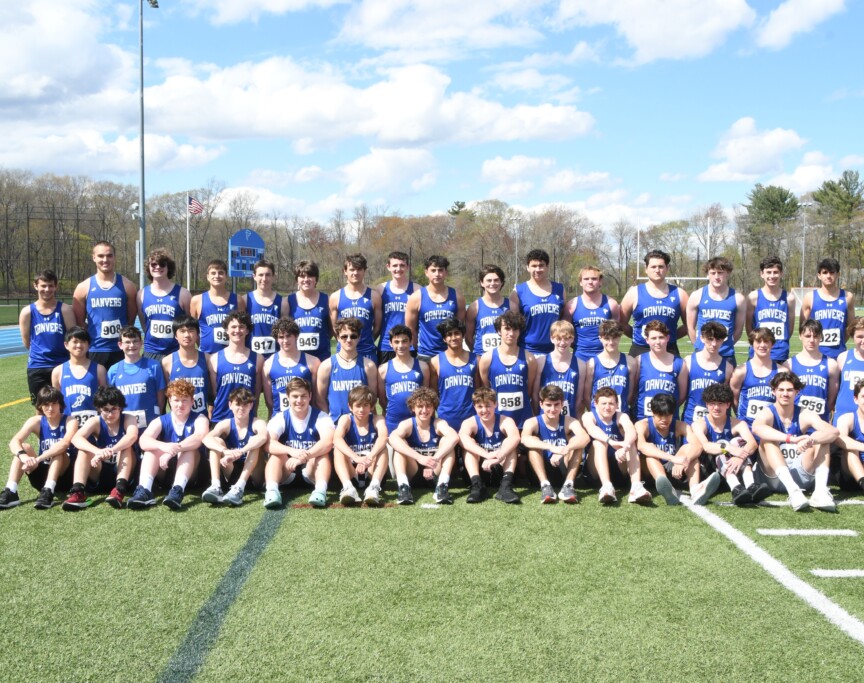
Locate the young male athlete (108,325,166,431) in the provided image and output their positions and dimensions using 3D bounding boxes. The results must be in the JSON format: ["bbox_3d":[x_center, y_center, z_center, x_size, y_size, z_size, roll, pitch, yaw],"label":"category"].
[{"bbox_3d":[-2.426,0.472,7.788,0.475,1.235,0.520,0,3,-8],"label":"young male athlete"}]

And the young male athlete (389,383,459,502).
[{"bbox_3d":[-0.052,0.744,7.048,0.520,0.780,0.760,0,3,0],"label":"young male athlete"}]

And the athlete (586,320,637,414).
[{"bbox_3d":[1.454,0.472,7.692,0.436,1.284,0.600,0,3,5],"label":"athlete"}]

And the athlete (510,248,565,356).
[{"bbox_3d":[0.929,0.147,8.217,0.524,1.881,0.350,0,3,3],"label":"athlete"}]

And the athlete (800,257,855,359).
[{"bbox_3d":[3.461,0.170,8.220,0.480,1.804,0.330,1,3,15],"label":"athlete"}]

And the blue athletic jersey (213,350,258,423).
[{"bbox_3d":[-1.612,0.372,7.702,0.370,0.600,0.250,-1,3,-11],"label":"blue athletic jersey"}]

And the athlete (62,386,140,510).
[{"bbox_3d":[-2.434,0.747,6.964,0.566,0.807,0.860,0,3,-10],"label":"athlete"}]

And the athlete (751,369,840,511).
[{"bbox_3d":[2.568,0.672,6.725,0.580,0.887,0.900,1,3,8],"label":"athlete"}]

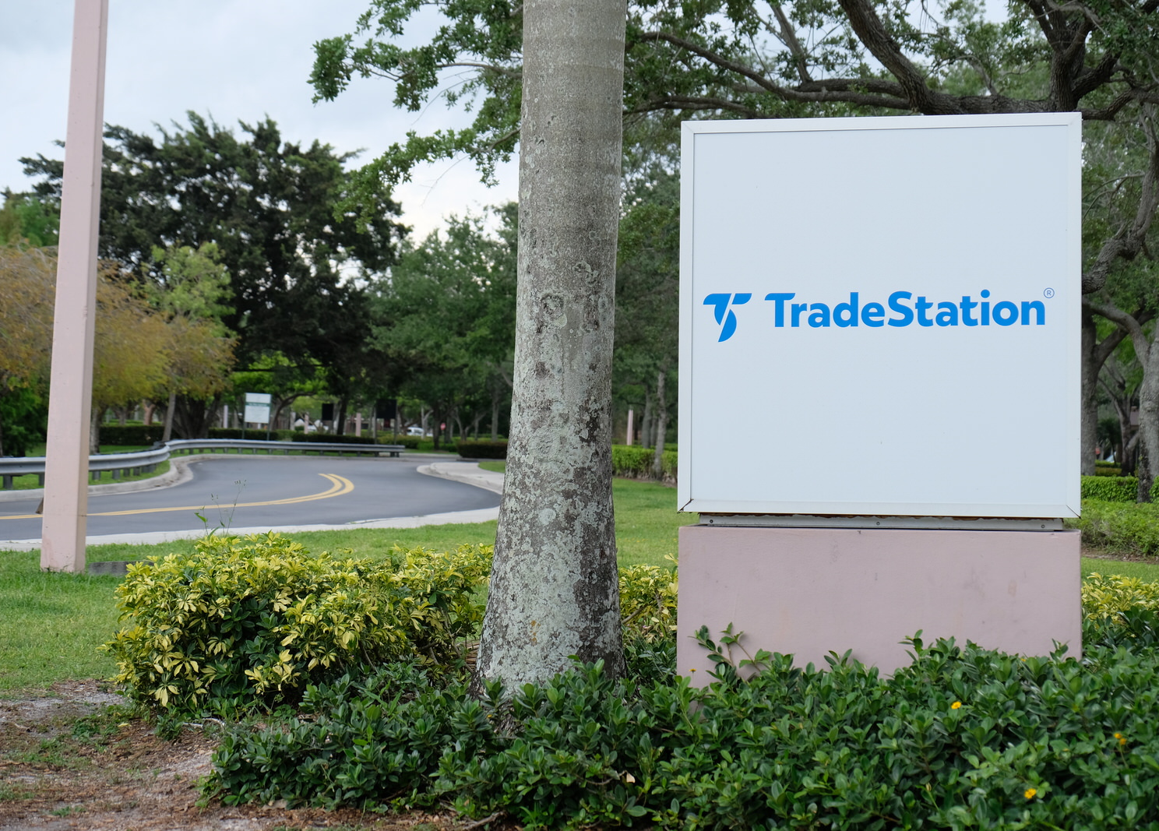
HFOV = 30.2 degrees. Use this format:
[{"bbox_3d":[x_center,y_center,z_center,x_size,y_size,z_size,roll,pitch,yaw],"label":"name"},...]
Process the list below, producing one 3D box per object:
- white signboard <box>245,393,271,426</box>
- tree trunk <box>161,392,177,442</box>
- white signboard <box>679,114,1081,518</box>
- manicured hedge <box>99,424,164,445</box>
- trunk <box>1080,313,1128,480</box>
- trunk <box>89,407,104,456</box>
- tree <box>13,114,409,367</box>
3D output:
[{"bbox_3d":[-13.765,-0.292,92.000,1.120,1.300,0.080,2,0,-6],"label":"white signboard"},{"bbox_3d":[-18.739,0.111,98.000,0.676,2.399,0.550,0,-1,0],"label":"tree trunk"},{"bbox_3d":[1.163,-0.378,8.325,1.520,1.519,0.280,0,-1,11],"label":"white signboard"},{"bbox_3d":[-21.401,0.922,103.000,3.318,1.051,1.500,0,-1,0],"label":"manicured hedge"},{"bbox_3d":[12.215,-0.283,50.000,1.100,4.300,0.800,2,0,14],"label":"trunk"},{"bbox_3d":[-15.286,0.493,68.000,0.460,1.650,0.420,2,0,0],"label":"trunk"},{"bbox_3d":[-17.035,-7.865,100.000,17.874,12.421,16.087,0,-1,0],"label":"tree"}]

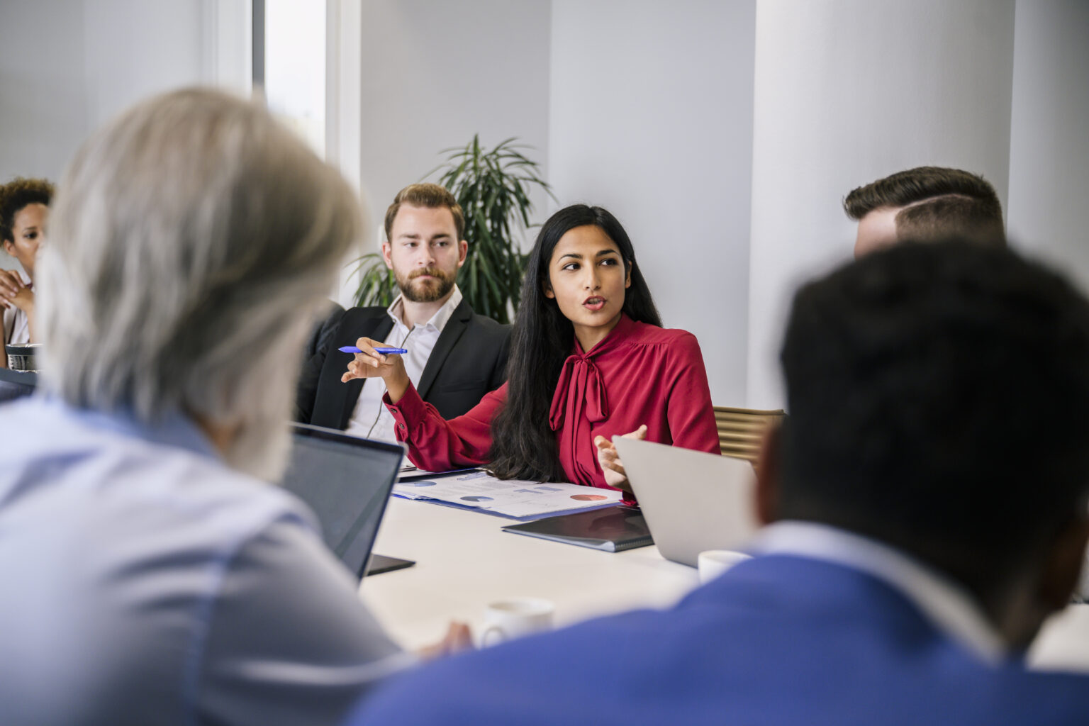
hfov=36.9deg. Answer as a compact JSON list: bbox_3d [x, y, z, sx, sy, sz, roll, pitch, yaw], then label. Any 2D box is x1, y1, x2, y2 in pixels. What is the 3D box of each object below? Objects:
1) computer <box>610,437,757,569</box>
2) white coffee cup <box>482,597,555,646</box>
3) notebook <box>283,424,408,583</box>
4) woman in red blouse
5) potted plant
[{"bbox_3d":[0.303,0.205,2.288,0.306,0.204,0.304,-3,6,-35],"label":"computer"},{"bbox_3d":[-0.033,0.307,1.797,0.073,0.075,0.100,4,6,30],"label":"white coffee cup"},{"bbox_3d":[-0.397,0.196,2.272,0.285,0.204,0.304,-4,7,-42],"label":"notebook"},{"bbox_3d":[-0.005,0.328,3.139,0.630,1.285,0.700,4,6,28],"label":"woman in red blouse"},{"bbox_3d":[-0.256,0.136,4.312,0.550,1.459,0.550,1,5,0],"label":"potted plant"}]

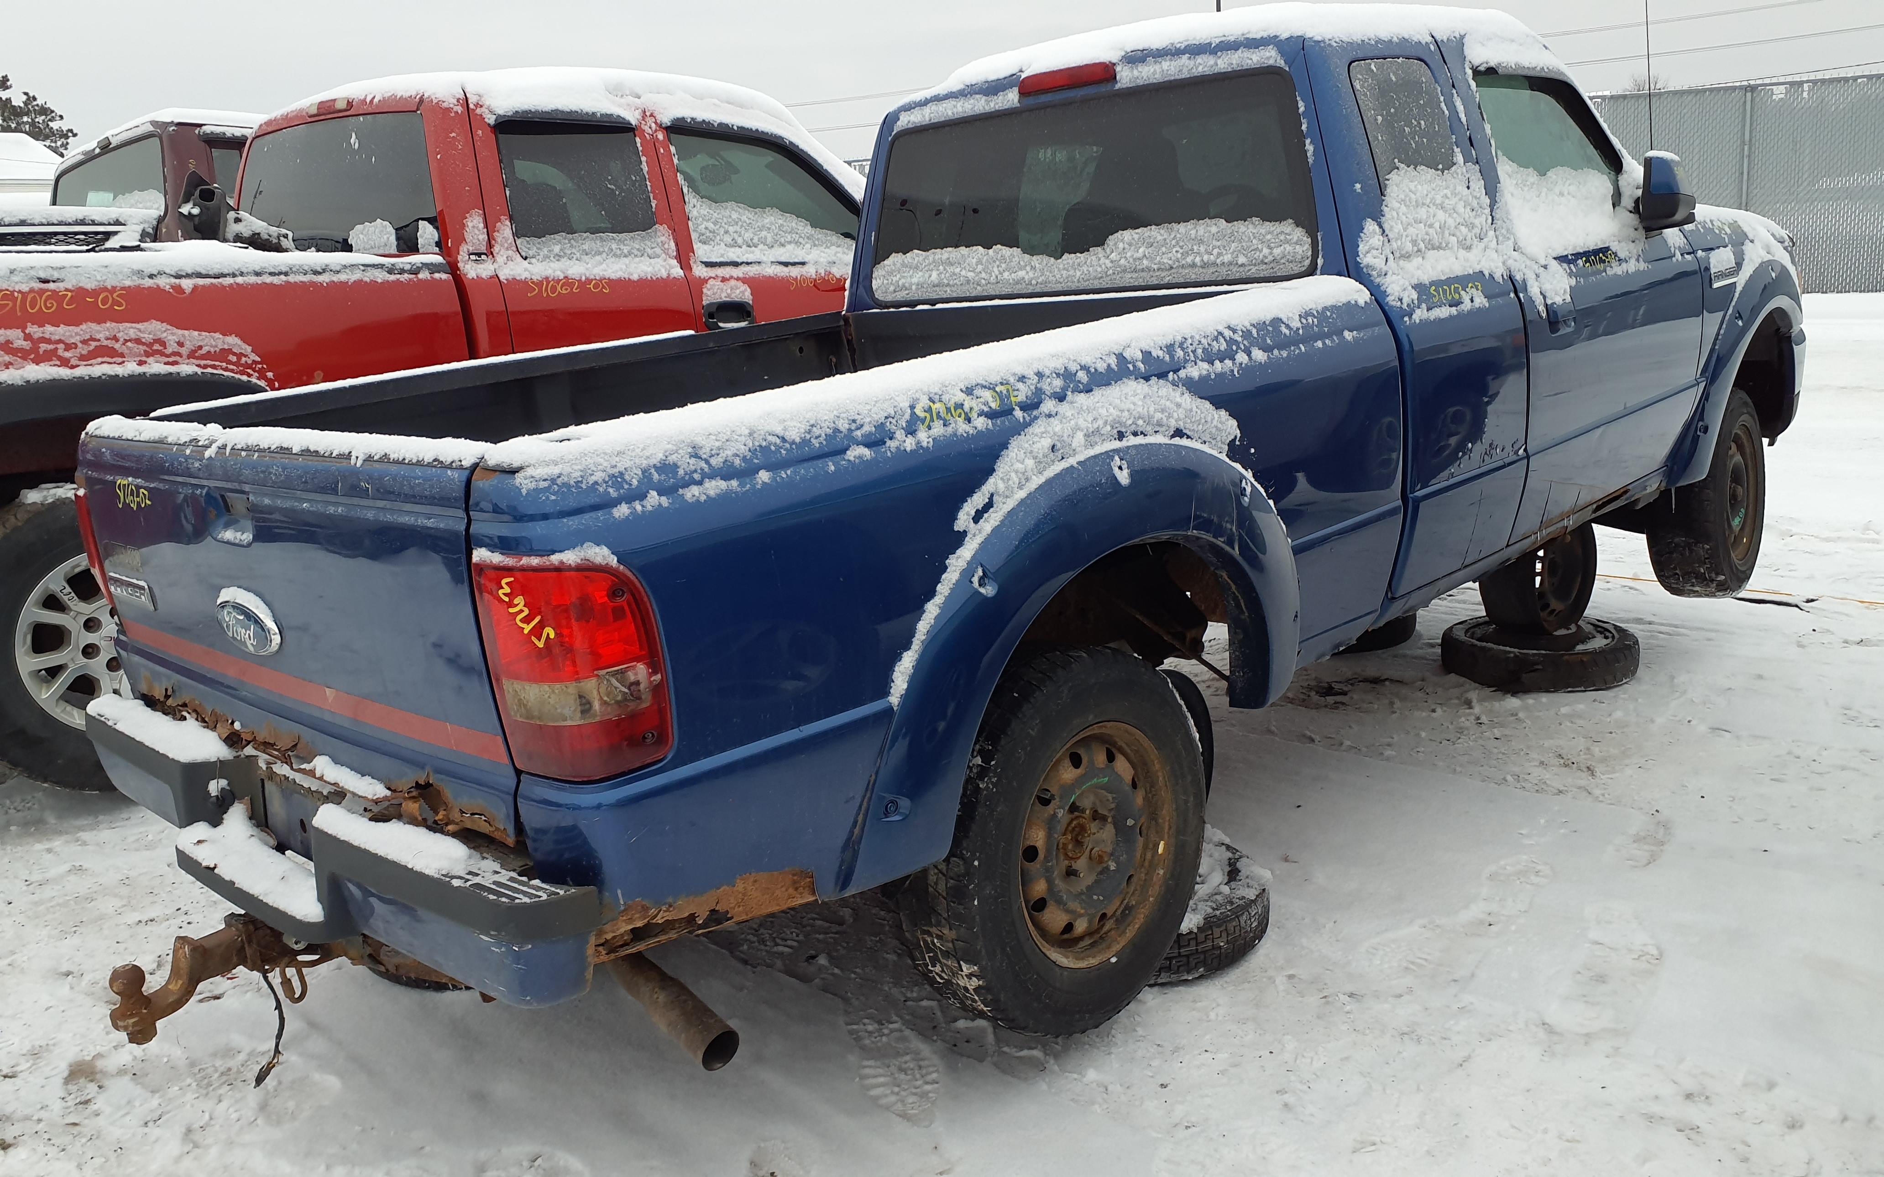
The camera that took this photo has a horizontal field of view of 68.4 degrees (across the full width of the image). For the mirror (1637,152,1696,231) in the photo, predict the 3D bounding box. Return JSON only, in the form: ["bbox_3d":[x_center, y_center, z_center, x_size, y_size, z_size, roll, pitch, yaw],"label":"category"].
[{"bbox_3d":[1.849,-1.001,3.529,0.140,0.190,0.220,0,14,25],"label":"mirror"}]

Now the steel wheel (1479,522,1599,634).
[{"bbox_3d":[1.945,-0.063,4.510,0.416,0.416,0.185,-16,17,-38],"label":"steel wheel"}]

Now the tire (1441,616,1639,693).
[{"bbox_3d":[2.001,0.218,4.656,0.610,0.155,0.610,7,15,45],"label":"tire"}]

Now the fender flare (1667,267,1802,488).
[{"bbox_3d":[2.483,-0.695,4.335,0.130,0.610,1.200,7,18,45],"label":"fender flare"}]

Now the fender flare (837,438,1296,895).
[{"bbox_3d":[0.220,0.061,2.151,0.130,0.560,1.130,7,18,45],"label":"fender flare"}]

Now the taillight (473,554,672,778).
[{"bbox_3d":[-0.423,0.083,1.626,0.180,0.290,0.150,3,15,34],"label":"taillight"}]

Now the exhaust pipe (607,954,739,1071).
[{"bbox_3d":[-0.413,0.542,1.934,0.060,0.060,0.380,-16,28,-37],"label":"exhaust pipe"}]

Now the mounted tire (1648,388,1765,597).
[{"bbox_3d":[2.501,-0.310,4.514,0.225,0.680,0.680,5,17,41],"label":"mounted tire"}]

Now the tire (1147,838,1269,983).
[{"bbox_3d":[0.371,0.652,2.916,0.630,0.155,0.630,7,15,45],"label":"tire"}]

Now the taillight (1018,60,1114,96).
[{"bbox_3d":[0.302,-1.219,3.303,0.300,0.050,0.060,7,18,45],"label":"taillight"}]

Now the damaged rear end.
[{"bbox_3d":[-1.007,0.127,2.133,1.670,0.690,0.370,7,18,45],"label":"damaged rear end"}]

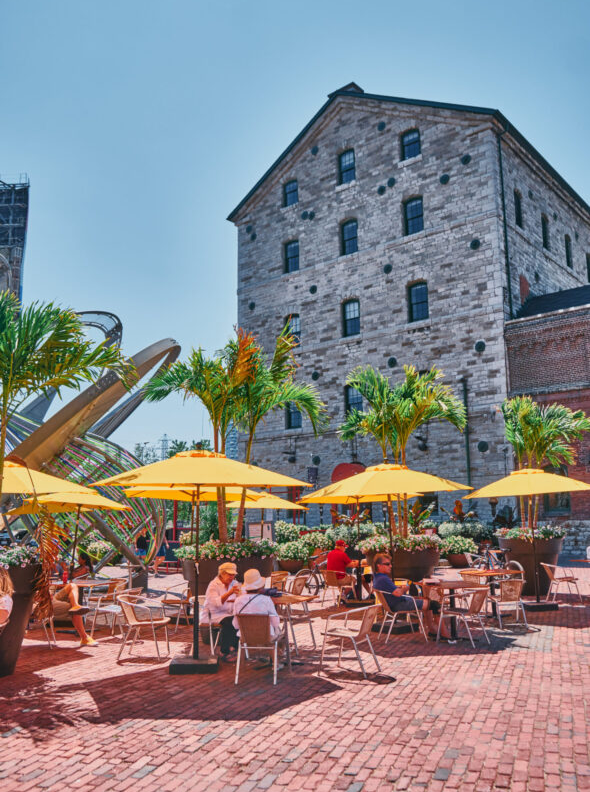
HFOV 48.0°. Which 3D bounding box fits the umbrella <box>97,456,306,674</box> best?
[{"bbox_3d":[-1.194,1.958,8.161,2.720,2.620,2.500,-2,-11,6],"label":"umbrella"}]

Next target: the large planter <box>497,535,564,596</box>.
[{"bbox_3d":[5.443,3.942,15.355,1.500,1.320,1.500,-5,-12,17],"label":"large planter"}]

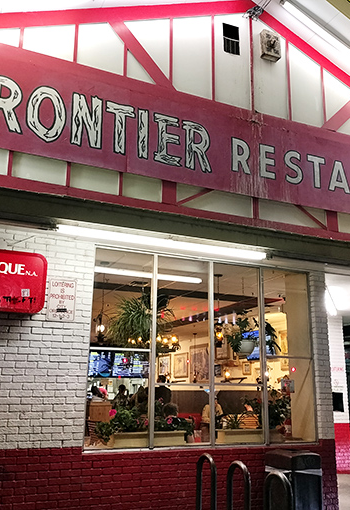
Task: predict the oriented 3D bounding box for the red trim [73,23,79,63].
[{"bbox_3d":[-1.088,-2.346,5.846,0.045,0.480,0.030,7,-16,-24],"label":"red trim"}]

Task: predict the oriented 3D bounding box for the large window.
[{"bbox_3d":[0.492,1.253,6.982,3.325,2.421,0.120,7,-16,-24],"label":"large window"}]

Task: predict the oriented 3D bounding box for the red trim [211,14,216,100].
[{"bbox_3d":[0.486,-2.487,6.641,0.045,1.240,0.030,7,-16,-24],"label":"red trim"}]

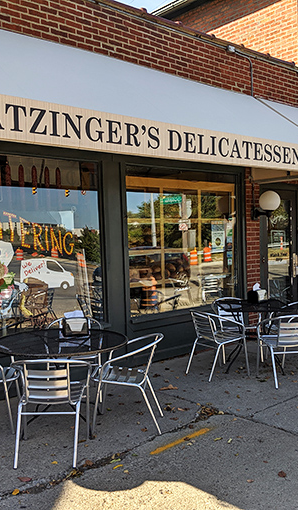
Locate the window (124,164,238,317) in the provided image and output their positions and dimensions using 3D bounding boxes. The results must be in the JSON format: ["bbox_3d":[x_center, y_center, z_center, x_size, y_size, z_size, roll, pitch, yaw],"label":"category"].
[{"bbox_3d":[0.500,-0.208,6.910,2.030,1.820,0.100,-3,2,-43],"label":"window"}]

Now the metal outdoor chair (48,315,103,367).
[{"bbox_3d":[-0.709,1.009,5.167,0.540,0.730,0.560,-2,2,-2],"label":"metal outdoor chair"}]

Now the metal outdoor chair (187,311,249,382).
[{"bbox_3d":[0.733,0.943,5.806,0.560,0.730,0.540,-3,2,-31],"label":"metal outdoor chair"}]

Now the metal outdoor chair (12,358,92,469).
[{"bbox_3d":[-0.704,1.073,3.860,0.560,0.730,0.575,-2,2,-1],"label":"metal outdoor chair"}]

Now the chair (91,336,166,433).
[{"bbox_3d":[-0.161,1.017,4.307,0.560,0.730,0.540,-2,2,4],"label":"chair"}]

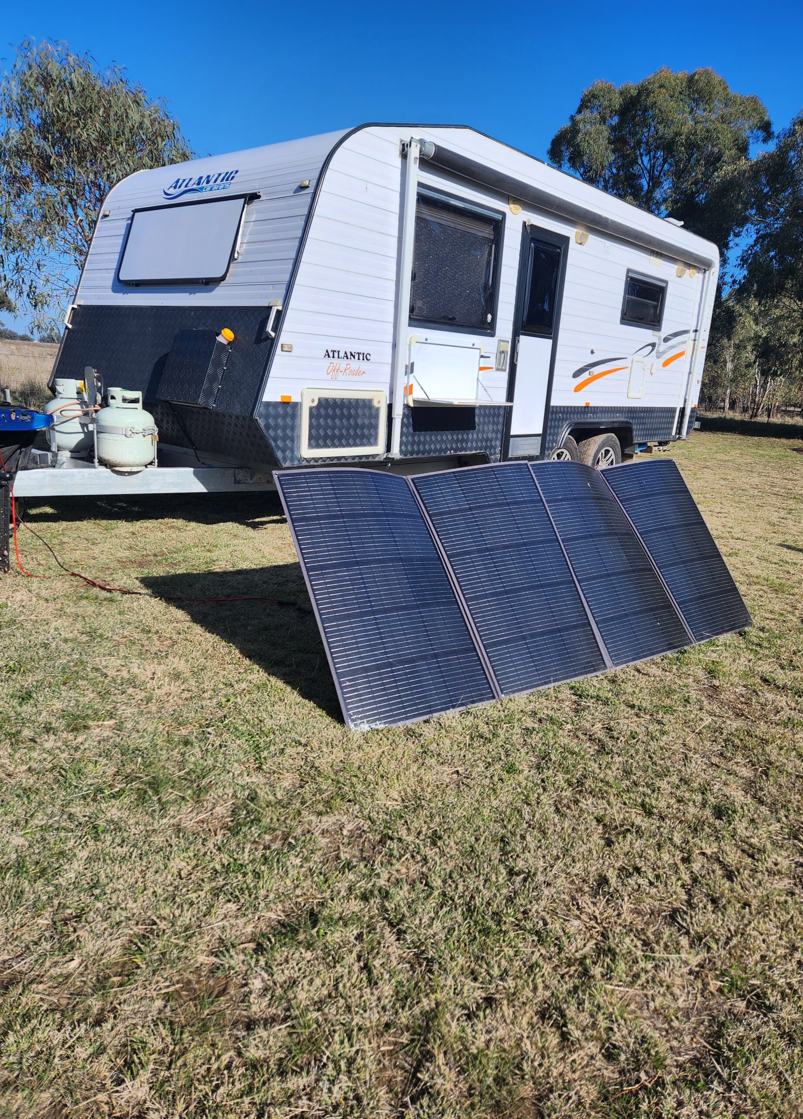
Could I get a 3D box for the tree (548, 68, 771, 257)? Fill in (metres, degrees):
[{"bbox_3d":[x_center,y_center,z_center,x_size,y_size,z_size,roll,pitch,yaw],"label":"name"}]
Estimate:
[{"bbox_3d":[9.851,-12.266,29.441,8.053,12.572,7.650,8,15,15],"label":"tree"}]

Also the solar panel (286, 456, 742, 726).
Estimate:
[{"bbox_3d":[0.695,0.033,3.551,2.600,1.080,0.190,-7,-21,-34],"label":"solar panel"}]

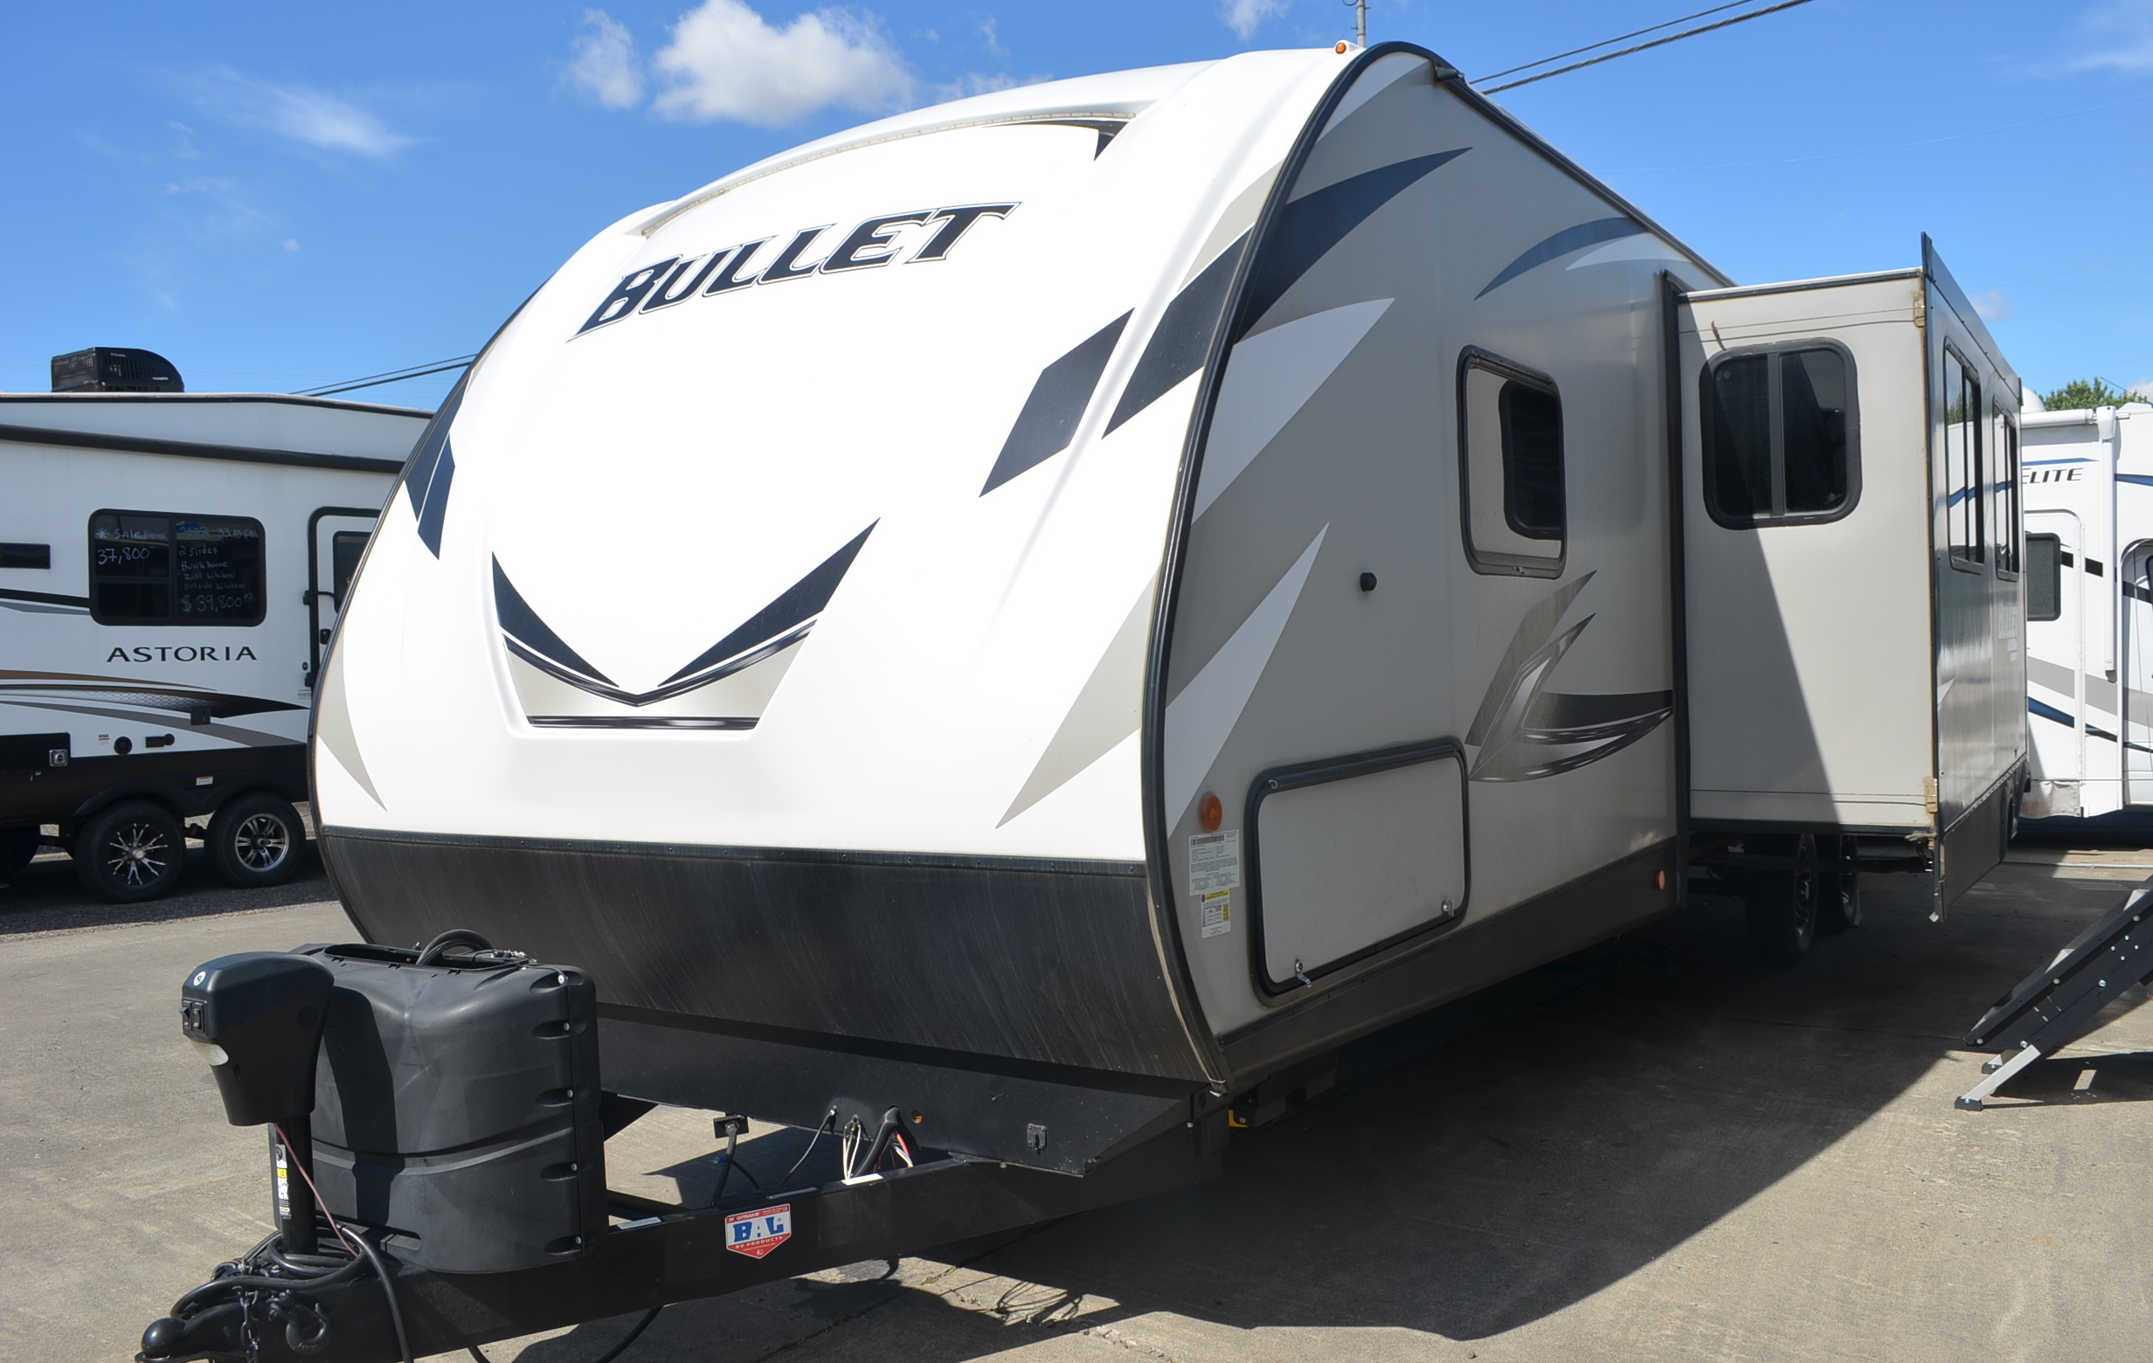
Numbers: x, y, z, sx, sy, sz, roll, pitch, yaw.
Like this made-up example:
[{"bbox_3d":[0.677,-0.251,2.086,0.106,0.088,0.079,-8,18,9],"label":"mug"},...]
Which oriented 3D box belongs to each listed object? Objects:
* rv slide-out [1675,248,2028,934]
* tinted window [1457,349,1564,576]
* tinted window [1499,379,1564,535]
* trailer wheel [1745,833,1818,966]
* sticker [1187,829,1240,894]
[{"bbox_3d":[3.435,-0.362,6.857,0.780,2.140,3.780,-2,1,34],"label":"rv slide-out"},{"bbox_3d":[1.157,-0.555,4.228,0.040,0.550,0.765,-2,1,34],"label":"tinted window"},{"bbox_3d":[1.227,-0.584,4.342,0.030,0.390,0.475,-2,1,34],"label":"tinted window"},{"bbox_3d":[3.248,0.915,7.425,0.210,0.670,0.670,-2,1,34],"label":"trailer wheel"},{"bbox_3d":[0.245,0.319,2.851,0.006,0.105,0.180,-2,1,34],"label":"sticker"}]

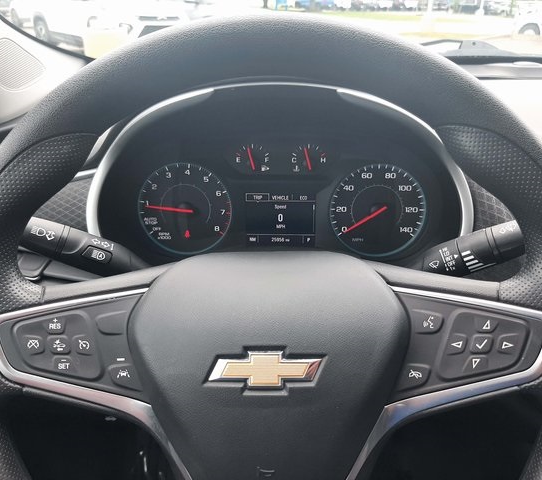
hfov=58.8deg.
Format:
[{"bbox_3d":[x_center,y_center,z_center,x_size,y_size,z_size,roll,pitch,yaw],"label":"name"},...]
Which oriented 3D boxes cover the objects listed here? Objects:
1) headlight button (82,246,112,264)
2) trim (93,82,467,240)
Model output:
[{"bbox_3d":[-0.139,0.012,0.385,0.021,0.011,0.006,18,-3,-13],"label":"headlight button"},{"bbox_3d":[0.008,-0.072,0.450,0.348,0.147,0.055,0,10,0],"label":"trim"}]

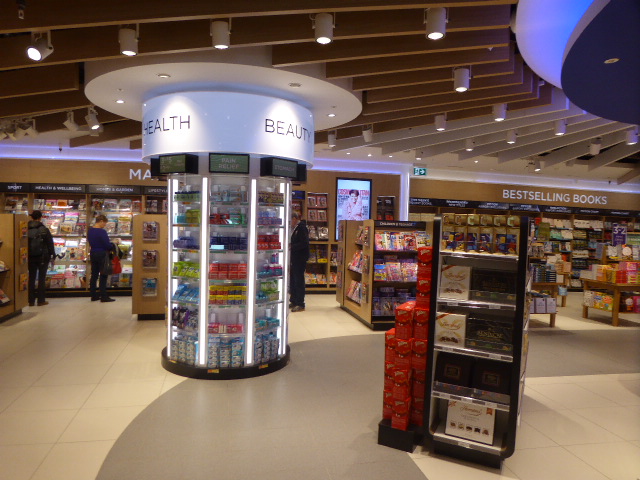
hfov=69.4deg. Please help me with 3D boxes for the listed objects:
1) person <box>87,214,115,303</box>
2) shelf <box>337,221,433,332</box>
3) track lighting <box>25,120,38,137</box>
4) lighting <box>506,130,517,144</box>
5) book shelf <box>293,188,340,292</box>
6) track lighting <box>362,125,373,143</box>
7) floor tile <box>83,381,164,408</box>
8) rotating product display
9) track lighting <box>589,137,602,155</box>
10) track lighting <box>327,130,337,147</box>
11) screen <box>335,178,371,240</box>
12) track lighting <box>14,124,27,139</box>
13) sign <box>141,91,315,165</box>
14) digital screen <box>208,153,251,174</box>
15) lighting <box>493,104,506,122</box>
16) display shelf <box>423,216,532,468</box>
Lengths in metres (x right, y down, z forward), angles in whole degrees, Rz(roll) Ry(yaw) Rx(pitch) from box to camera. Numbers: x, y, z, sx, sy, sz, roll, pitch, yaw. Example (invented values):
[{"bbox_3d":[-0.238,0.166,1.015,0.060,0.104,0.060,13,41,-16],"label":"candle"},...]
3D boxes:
[{"bbox_3d":[-4.260,0.350,8.990,0.480,1.680,0.500,1,2,-21],"label":"person"},{"bbox_3d":[1.100,0.524,8.227,1.050,1.710,2.150,1,2,-13],"label":"shelf"},{"bbox_3d":[-4.021,-1.559,6.449,0.130,0.256,0.170,3,3,25],"label":"track lighting"},{"bbox_3d":[2.428,-1.300,5.861,0.120,0.185,0.120,1,2,-13],"label":"lighting"},{"bbox_3d":[-0.137,0.058,10.473,1.120,2.306,0.380,1,2,-12],"label":"book shelf"},{"bbox_3d":[0.624,-1.394,6.043,0.120,0.236,0.125,1,2,-12],"label":"track lighting"},{"bbox_3d":[-1.775,1.420,4.243,0.600,0.010,0.600,1,2,-12],"label":"floor tile"},{"bbox_3d":[-1.049,0.348,5.383,1.460,2.090,1.460,1,2,-13],"label":"rotating product display"},{"bbox_3d":[3.815,-1.294,6.393,0.120,0.245,0.125,1,2,-12],"label":"track lighting"},{"bbox_3d":[0.159,-1.397,6.379,0.125,0.205,0.125,1,2,-13],"label":"track lighting"},{"bbox_3d":[0.758,-0.673,10.487,0.829,1.400,0.060,1,2,-12],"label":"screen"},{"bbox_3d":[-4.105,-1.487,6.335,0.150,0.180,0.160,1,2,-18],"label":"track lighting"},{"bbox_3d":[-1.003,-1.145,5.340,1.935,0.576,1.935,1,2,-13],"label":"sign"},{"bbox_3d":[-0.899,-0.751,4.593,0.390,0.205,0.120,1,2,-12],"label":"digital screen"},{"bbox_3d":[1.876,-1.326,4.822,0.115,0.184,0.120,1,2,-12],"label":"lighting"},{"bbox_3d":[1.168,0.685,3.374,0.610,1.670,0.520,3,2,28],"label":"display shelf"}]

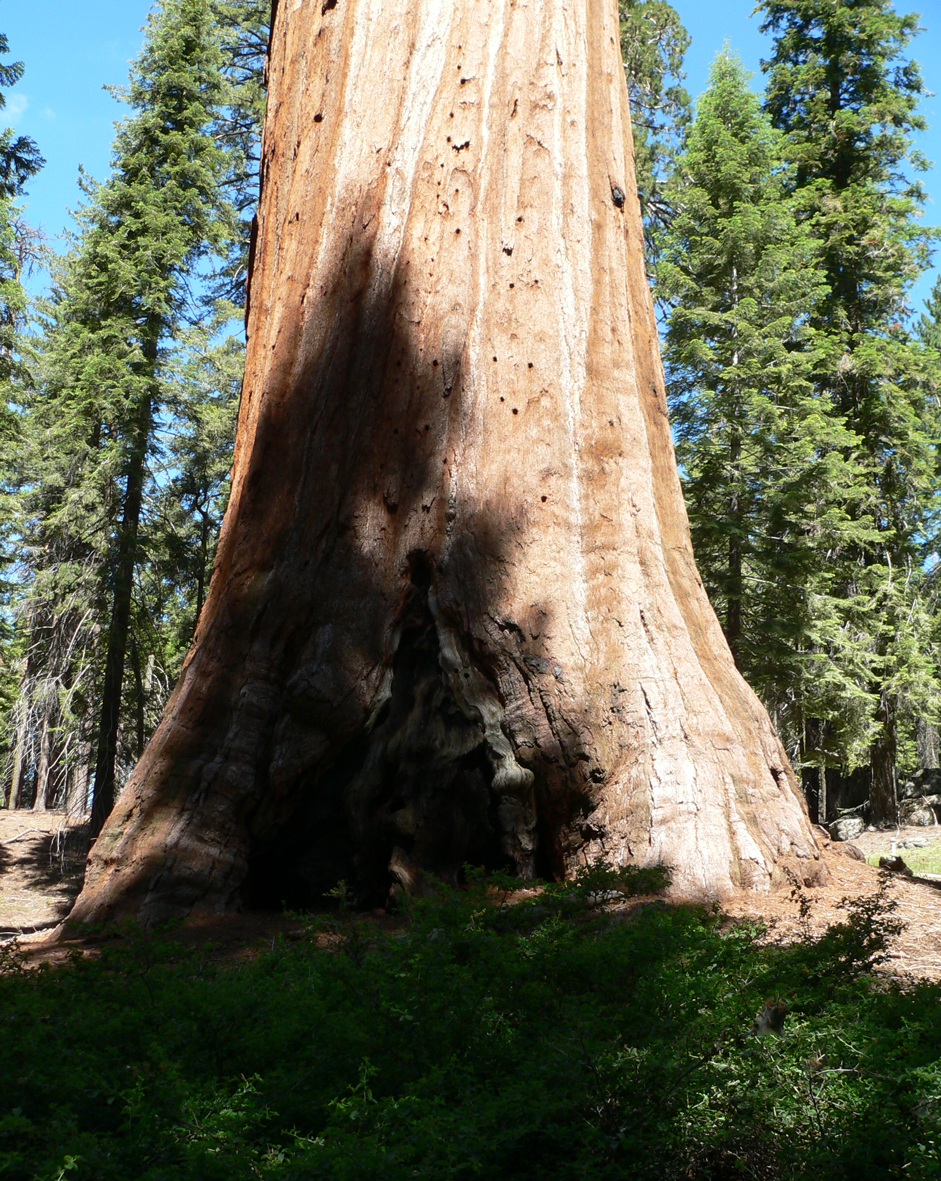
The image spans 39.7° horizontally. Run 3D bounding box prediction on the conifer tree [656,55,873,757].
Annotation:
[{"bbox_3d":[6.221,-4.325,30.761,5.400,19.560,5.400,0,-13,0],"label":"conifer tree"}]

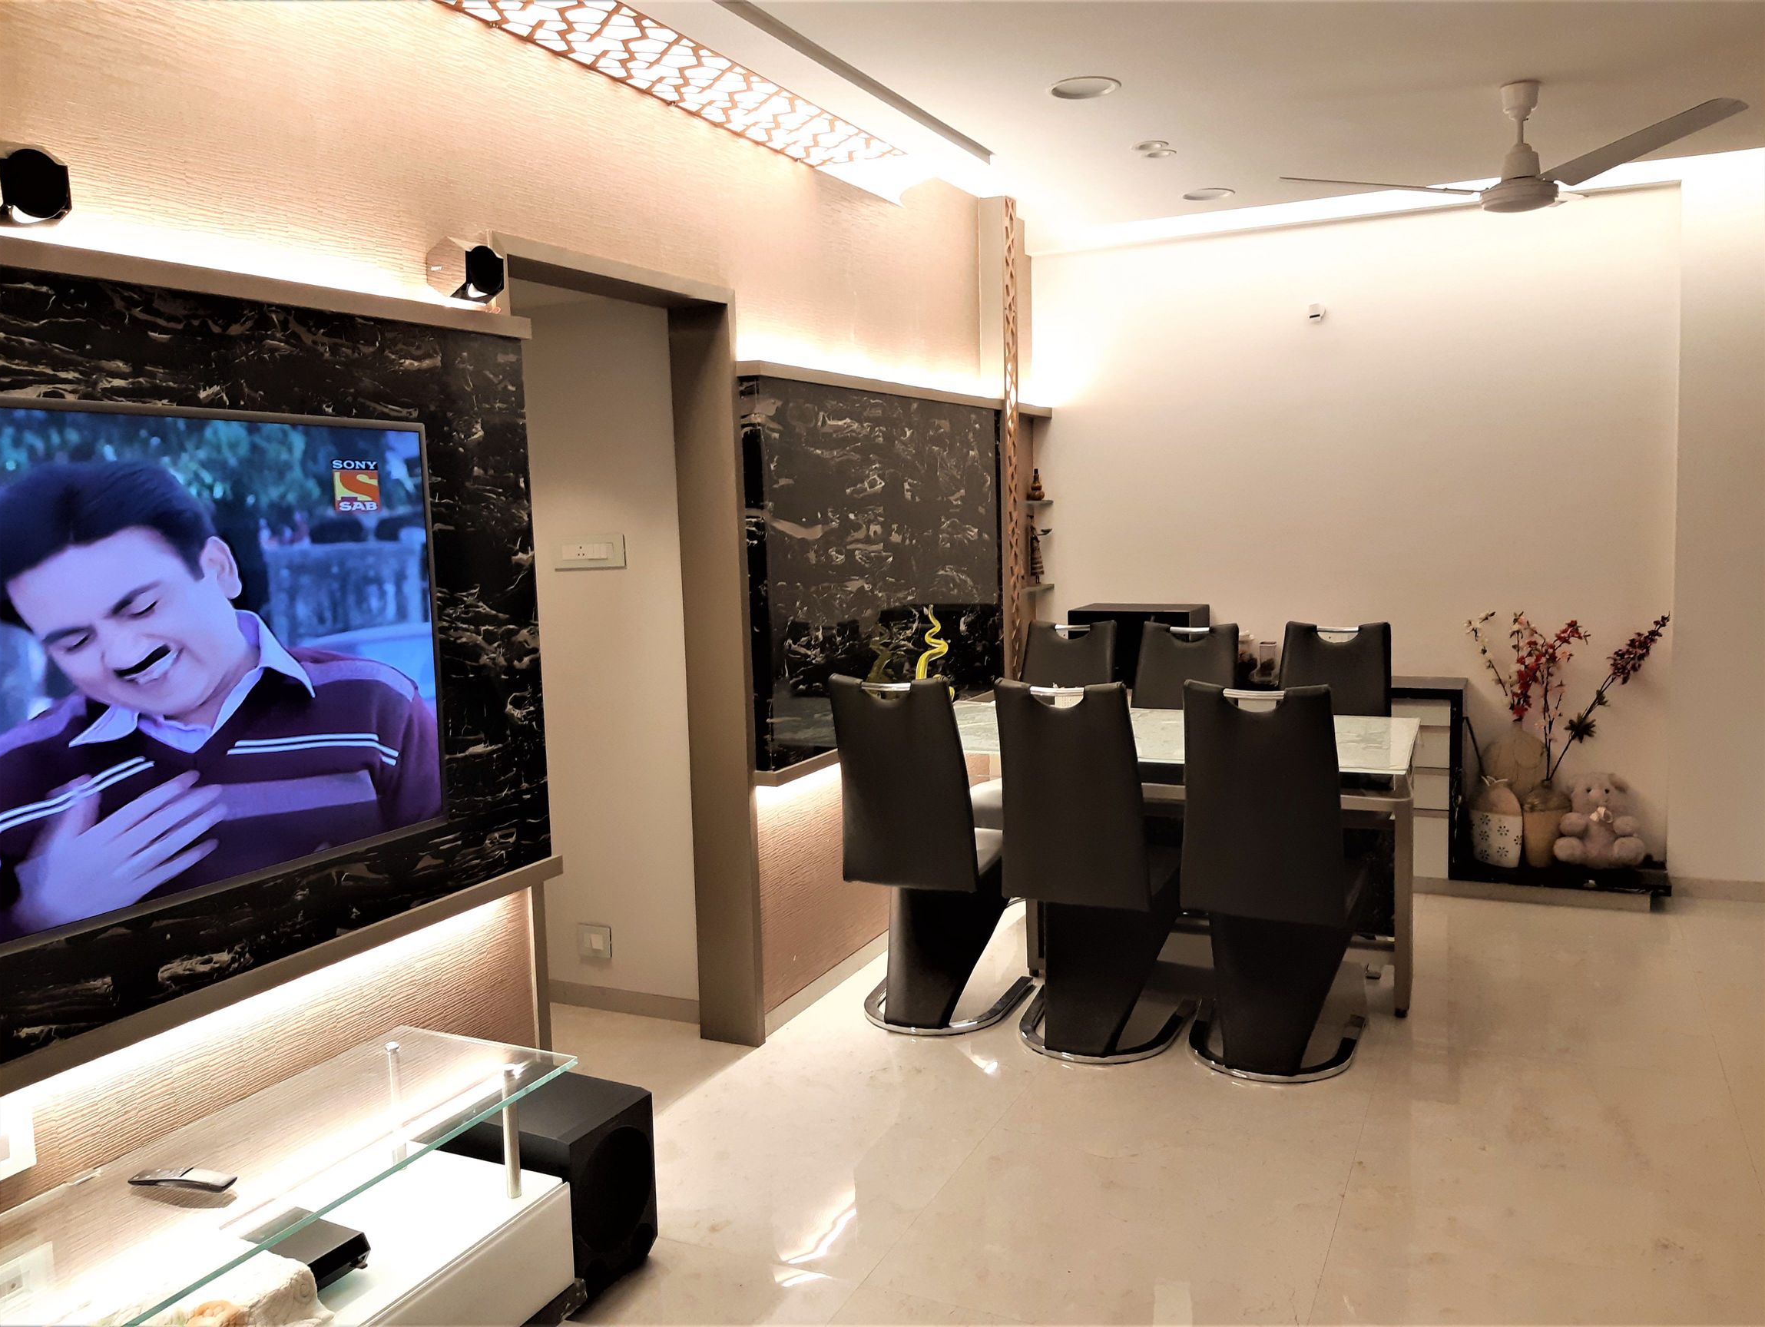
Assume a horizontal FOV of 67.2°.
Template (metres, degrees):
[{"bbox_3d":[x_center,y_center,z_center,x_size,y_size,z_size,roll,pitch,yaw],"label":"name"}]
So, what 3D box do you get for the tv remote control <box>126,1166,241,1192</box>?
[{"bbox_3d":[-1.017,0.748,1.939,0.158,0.026,0.045,0,7,11],"label":"tv remote control"}]

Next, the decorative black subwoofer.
[{"bbox_3d":[-0.659,1.036,2.634,0.345,0.352,0.240,2,8,28],"label":"decorative black subwoofer"}]

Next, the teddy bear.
[{"bbox_3d":[2.597,0.571,4.810,0.295,0.350,0.220,1,7,26],"label":"teddy bear"}]

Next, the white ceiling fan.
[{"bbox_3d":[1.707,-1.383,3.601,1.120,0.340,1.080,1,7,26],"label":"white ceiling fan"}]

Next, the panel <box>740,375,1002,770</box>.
[{"bbox_3d":[0.067,-0.349,4.463,0.055,1.075,1.870,1,7,26],"label":"panel"}]

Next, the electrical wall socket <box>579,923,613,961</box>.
[{"bbox_3d":[-0.870,0.841,4.029,0.120,0.100,0.015,1,7,26],"label":"electrical wall socket"}]

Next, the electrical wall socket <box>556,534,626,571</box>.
[{"bbox_3d":[-0.850,-0.324,3.865,0.252,0.099,0.015,1,7,26],"label":"electrical wall socket"}]

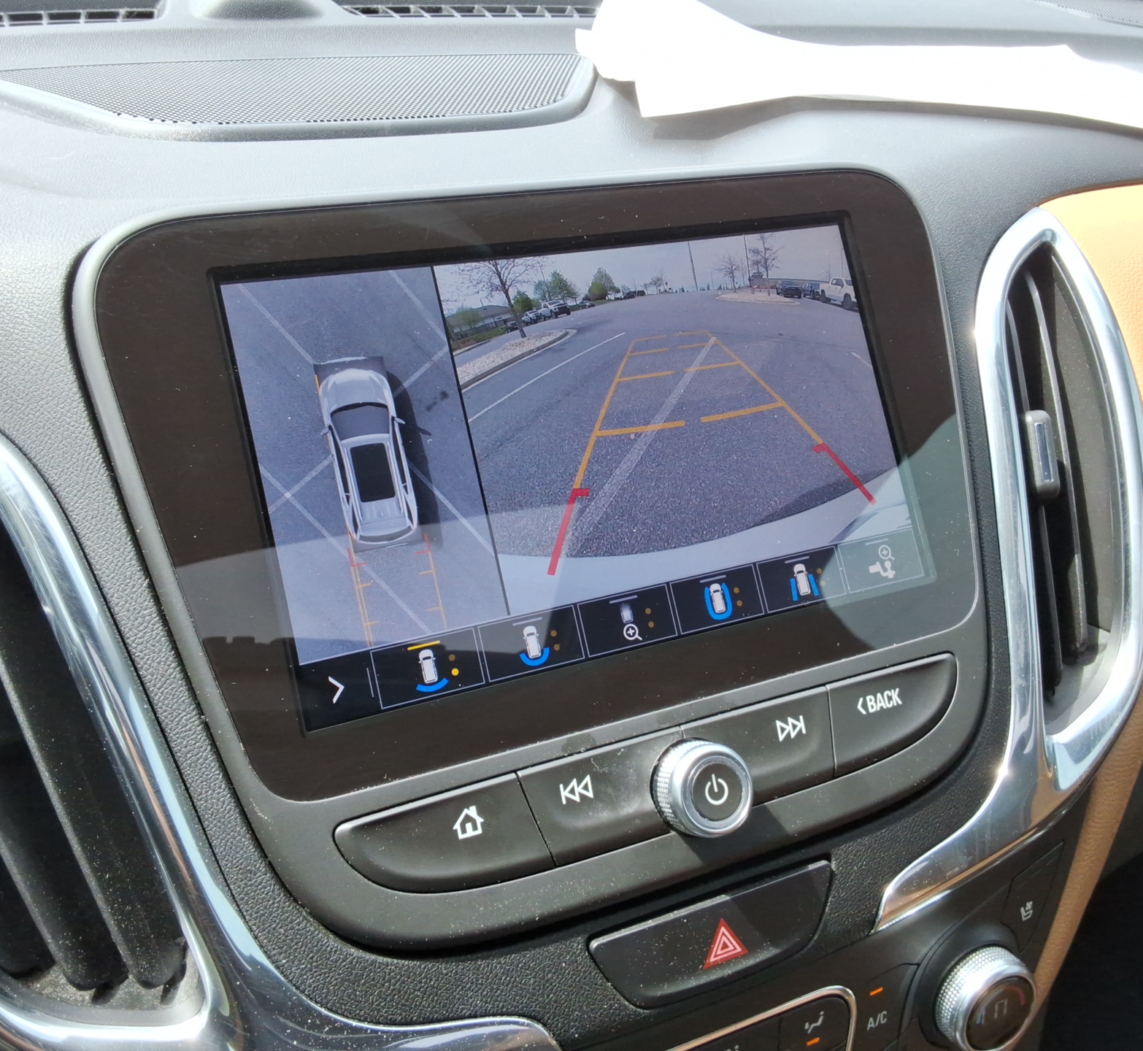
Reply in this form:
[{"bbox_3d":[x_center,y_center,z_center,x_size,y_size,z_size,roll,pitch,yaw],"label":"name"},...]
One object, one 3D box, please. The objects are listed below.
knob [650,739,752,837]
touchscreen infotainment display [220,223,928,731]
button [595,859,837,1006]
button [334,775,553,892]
[{"bbox_3d":[0.032,0.063,0.273,0.022,0.022,0.013,-11,-4,-21],"label":"knob"},{"bbox_3d":[0.008,-0.020,0.295,0.175,0.106,0.010,-11,-4,-21],"label":"touchscreen infotainment display"},{"bbox_3d":[0.036,0.101,0.280,0.068,0.021,0.009,-11,-4,-21],"label":"button"},{"bbox_3d":[-0.028,0.073,0.258,0.049,0.024,0.008,-11,-4,-21],"label":"button"}]

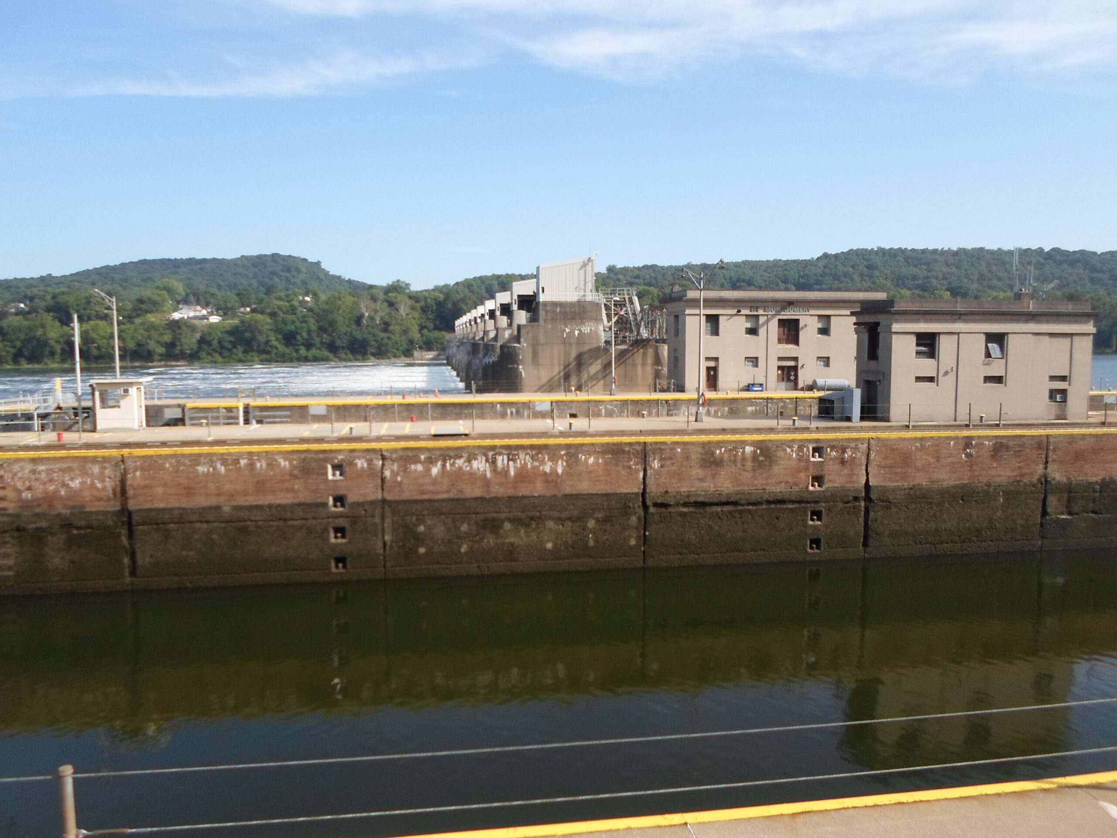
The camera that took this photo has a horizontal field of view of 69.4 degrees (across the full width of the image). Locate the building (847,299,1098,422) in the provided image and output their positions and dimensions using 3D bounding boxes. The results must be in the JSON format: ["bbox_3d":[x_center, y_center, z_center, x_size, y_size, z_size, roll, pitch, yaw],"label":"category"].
[{"bbox_3d":[27.839,-4.004,54.525,14.600,7.850,5.100,-1,6,-9],"label":"building"}]

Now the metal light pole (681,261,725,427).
[{"bbox_3d":[9.108,-4.885,52.179,0.500,10.100,7.600,-1,6,-9],"label":"metal light pole"}]

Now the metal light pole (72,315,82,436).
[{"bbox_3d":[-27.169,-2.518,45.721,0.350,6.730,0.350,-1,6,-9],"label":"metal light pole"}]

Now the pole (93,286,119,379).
[{"bbox_3d":[-37.752,-6.007,67.713,0.400,9.350,4.200,-1,6,-9],"label":"pole"}]

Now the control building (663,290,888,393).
[{"bbox_3d":[23.095,-8.254,86.009,22.800,10.100,7.300,-1,6,-9],"label":"control building"}]

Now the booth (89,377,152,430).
[{"bbox_3d":[-25.755,-0.828,47.669,2.600,2.980,2.400,-1,6,-9],"label":"booth"}]

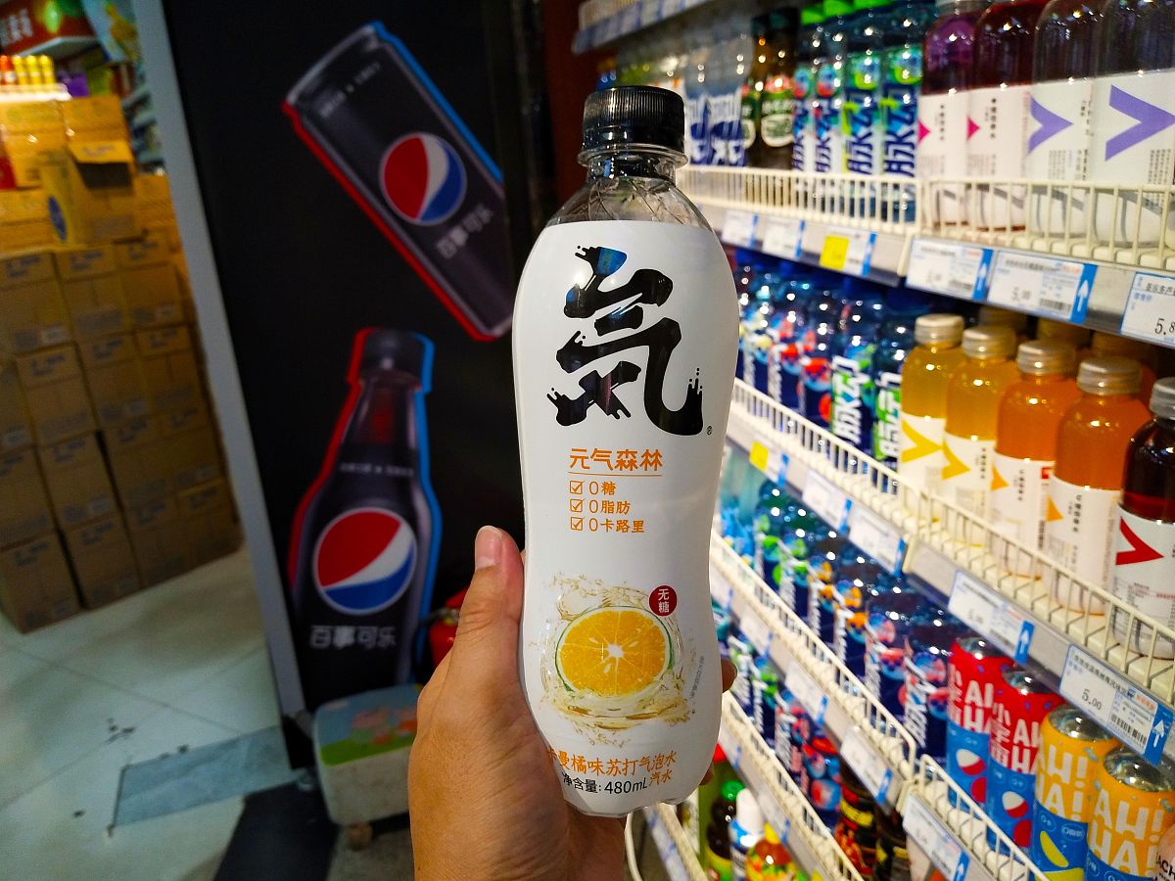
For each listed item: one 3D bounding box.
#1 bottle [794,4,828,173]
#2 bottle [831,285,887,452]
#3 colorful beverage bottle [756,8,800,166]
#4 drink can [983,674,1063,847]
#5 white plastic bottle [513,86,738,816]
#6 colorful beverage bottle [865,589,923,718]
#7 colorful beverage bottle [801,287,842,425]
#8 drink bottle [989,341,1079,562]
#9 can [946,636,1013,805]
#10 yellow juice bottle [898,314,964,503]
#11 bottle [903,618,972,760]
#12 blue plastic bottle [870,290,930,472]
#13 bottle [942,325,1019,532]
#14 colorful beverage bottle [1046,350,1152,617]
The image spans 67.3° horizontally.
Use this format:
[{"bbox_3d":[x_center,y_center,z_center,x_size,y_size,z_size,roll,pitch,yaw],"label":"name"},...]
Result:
[{"bbox_3d":[0.261,-0.372,0.982,0.068,0.212,0.068,-10,19,-11],"label":"bottle"},{"bbox_3d":[0.311,-0.063,1.016,0.067,0.197,0.067,-9,20,-14],"label":"bottle"},{"bbox_3d":[0.241,-0.399,1.056,0.067,0.216,0.067,-10,19,-11],"label":"colorful beverage bottle"},{"bbox_3d":[0.407,0.296,0.821,0.058,0.162,0.058,-6,18,2],"label":"drink can"},{"bbox_3d":[0.013,0.004,0.275,0.067,0.213,0.067,1,7,5],"label":"white plastic bottle"},{"bbox_3d":[0.355,0.219,1.009,0.067,0.197,0.067,-9,20,-14],"label":"colorful beverage bottle"},{"bbox_3d":[0.289,-0.086,1.085,0.067,0.197,0.067,-9,20,-14],"label":"colorful beverage bottle"},{"bbox_3d":[0.379,0.016,0.741,0.067,0.193,0.067,-10,19,-11],"label":"drink bottle"},{"bbox_3d":[0.385,0.277,0.859,0.059,0.174,0.059,-3,19,1],"label":"can"},{"bbox_3d":[0.348,-0.022,0.889,0.063,0.201,0.063,-9,20,-14],"label":"yellow juice bottle"},{"bbox_3d":[0.376,0.232,0.944,0.068,0.213,0.068,-10,19,-11],"label":"bottle"},{"bbox_3d":[0.348,-0.054,0.967,0.068,0.222,0.068,-15,21,-28],"label":"blue plastic bottle"},{"bbox_3d":[0.362,-0.003,0.804,0.067,0.193,0.067,-10,19,-11],"label":"bottle"},{"bbox_3d":[0.406,0.039,0.707,0.063,0.201,0.063,-9,20,-14],"label":"colorful beverage bottle"}]

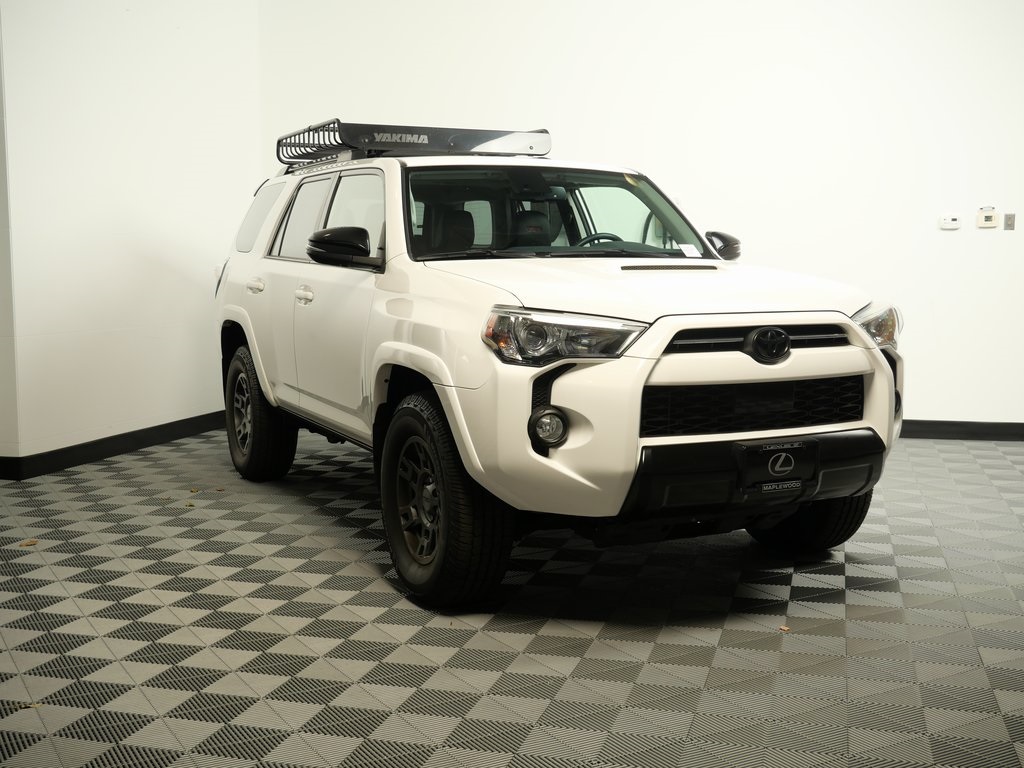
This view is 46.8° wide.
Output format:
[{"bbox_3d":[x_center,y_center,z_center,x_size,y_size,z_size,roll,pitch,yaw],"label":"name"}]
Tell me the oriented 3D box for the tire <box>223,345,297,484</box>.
[{"bbox_3d":[-1.458,0.166,6.845,0.270,0.790,0.790,-3,6,-25],"label":"tire"}]

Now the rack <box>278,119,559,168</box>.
[{"bbox_3d":[-0.587,-1.331,6.718,1.210,0.180,1.330,-3,6,-25],"label":"rack"}]

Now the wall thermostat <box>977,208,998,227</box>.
[{"bbox_3d":[3.329,-1.164,8.274,0.143,0.148,0.040,1,6,15],"label":"wall thermostat"}]

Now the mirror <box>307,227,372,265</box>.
[{"bbox_3d":[-0.708,-0.564,4.839,0.250,0.160,0.150,-3,6,-25],"label":"mirror"}]

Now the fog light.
[{"bbox_3d":[0.118,0.140,3.780,0.145,0.145,0.110,-2,6,-16],"label":"fog light"}]

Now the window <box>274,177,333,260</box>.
[{"bbox_3d":[-1.045,-0.814,5.945,0.070,0.420,0.790,18,-3,-26],"label":"window"}]

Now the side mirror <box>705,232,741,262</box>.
[{"bbox_3d":[1.013,-0.657,5.661,0.250,0.160,0.150,-3,6,-25],"label":"side mirror"}]

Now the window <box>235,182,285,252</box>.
[{"bbox_3d":[-1.495,-0.959,6.918,0.070,0.390,0.780,18,-3,-21],"label":"window"}]

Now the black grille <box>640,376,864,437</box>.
[{"bbox_3d":[0.823,0.070,3.921,0.900,0.165,0.090,-3,6,-25],"label":"black grille"}]

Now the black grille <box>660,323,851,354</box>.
[{"bbox_3d":[0.821,-0.152,3.901,0.750,0.090,0.090,-3,6,-25],"label":"black grille"}]

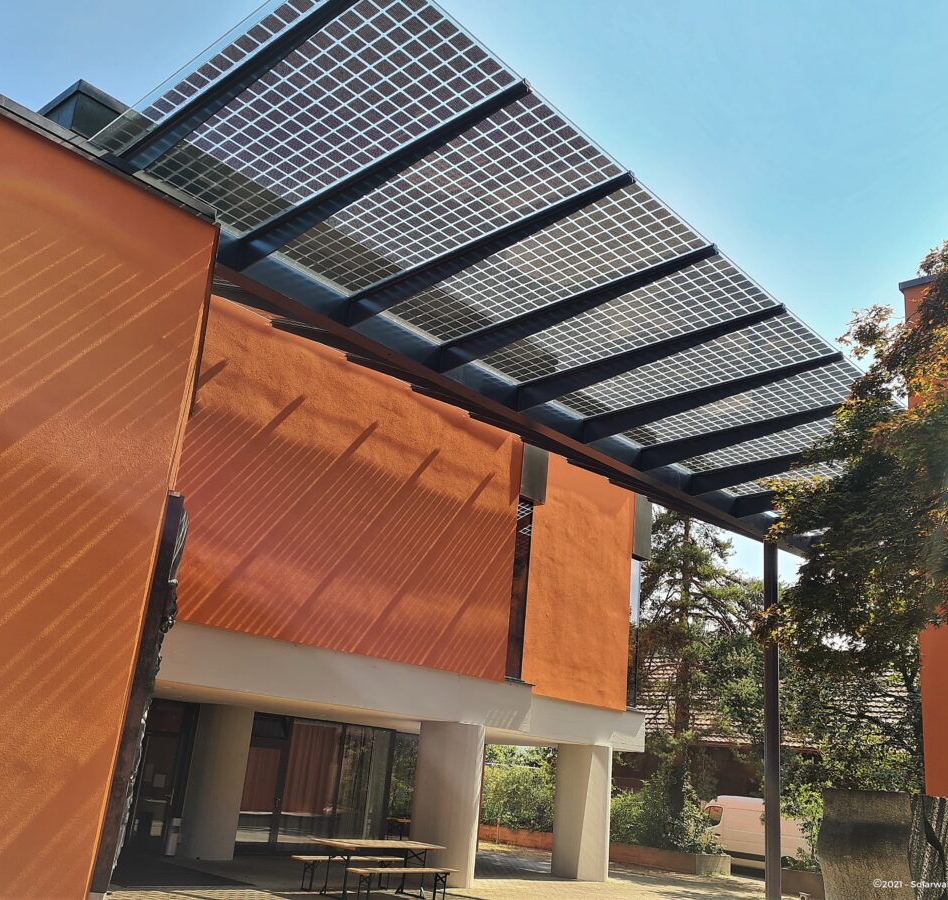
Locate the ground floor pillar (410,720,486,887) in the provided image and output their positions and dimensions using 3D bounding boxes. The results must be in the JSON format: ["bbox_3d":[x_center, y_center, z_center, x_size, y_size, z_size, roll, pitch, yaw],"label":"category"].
[{"bbox_3d":[-0.483,6.861,17.504,1.100,2.850,0.850,-13,-26,43],"label":"ground floor pillar"}]

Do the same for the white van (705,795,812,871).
[{"bbox_3d":[7.939,11.142,26.206,4.850,1.970,1.950,-10,-24,37],"label":"white van"}]

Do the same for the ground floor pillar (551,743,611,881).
[{"bbox_3d":[2.483,8.194,20.508,1.100,2.830,0.850,-13,-26,43],"label":"ground floor pillar"}]

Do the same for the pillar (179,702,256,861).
[{"bbox_3d":[-5.080,6.585,17.969,1.000,2.830,0.780,-13,-26,43],"label":"pillar"}]

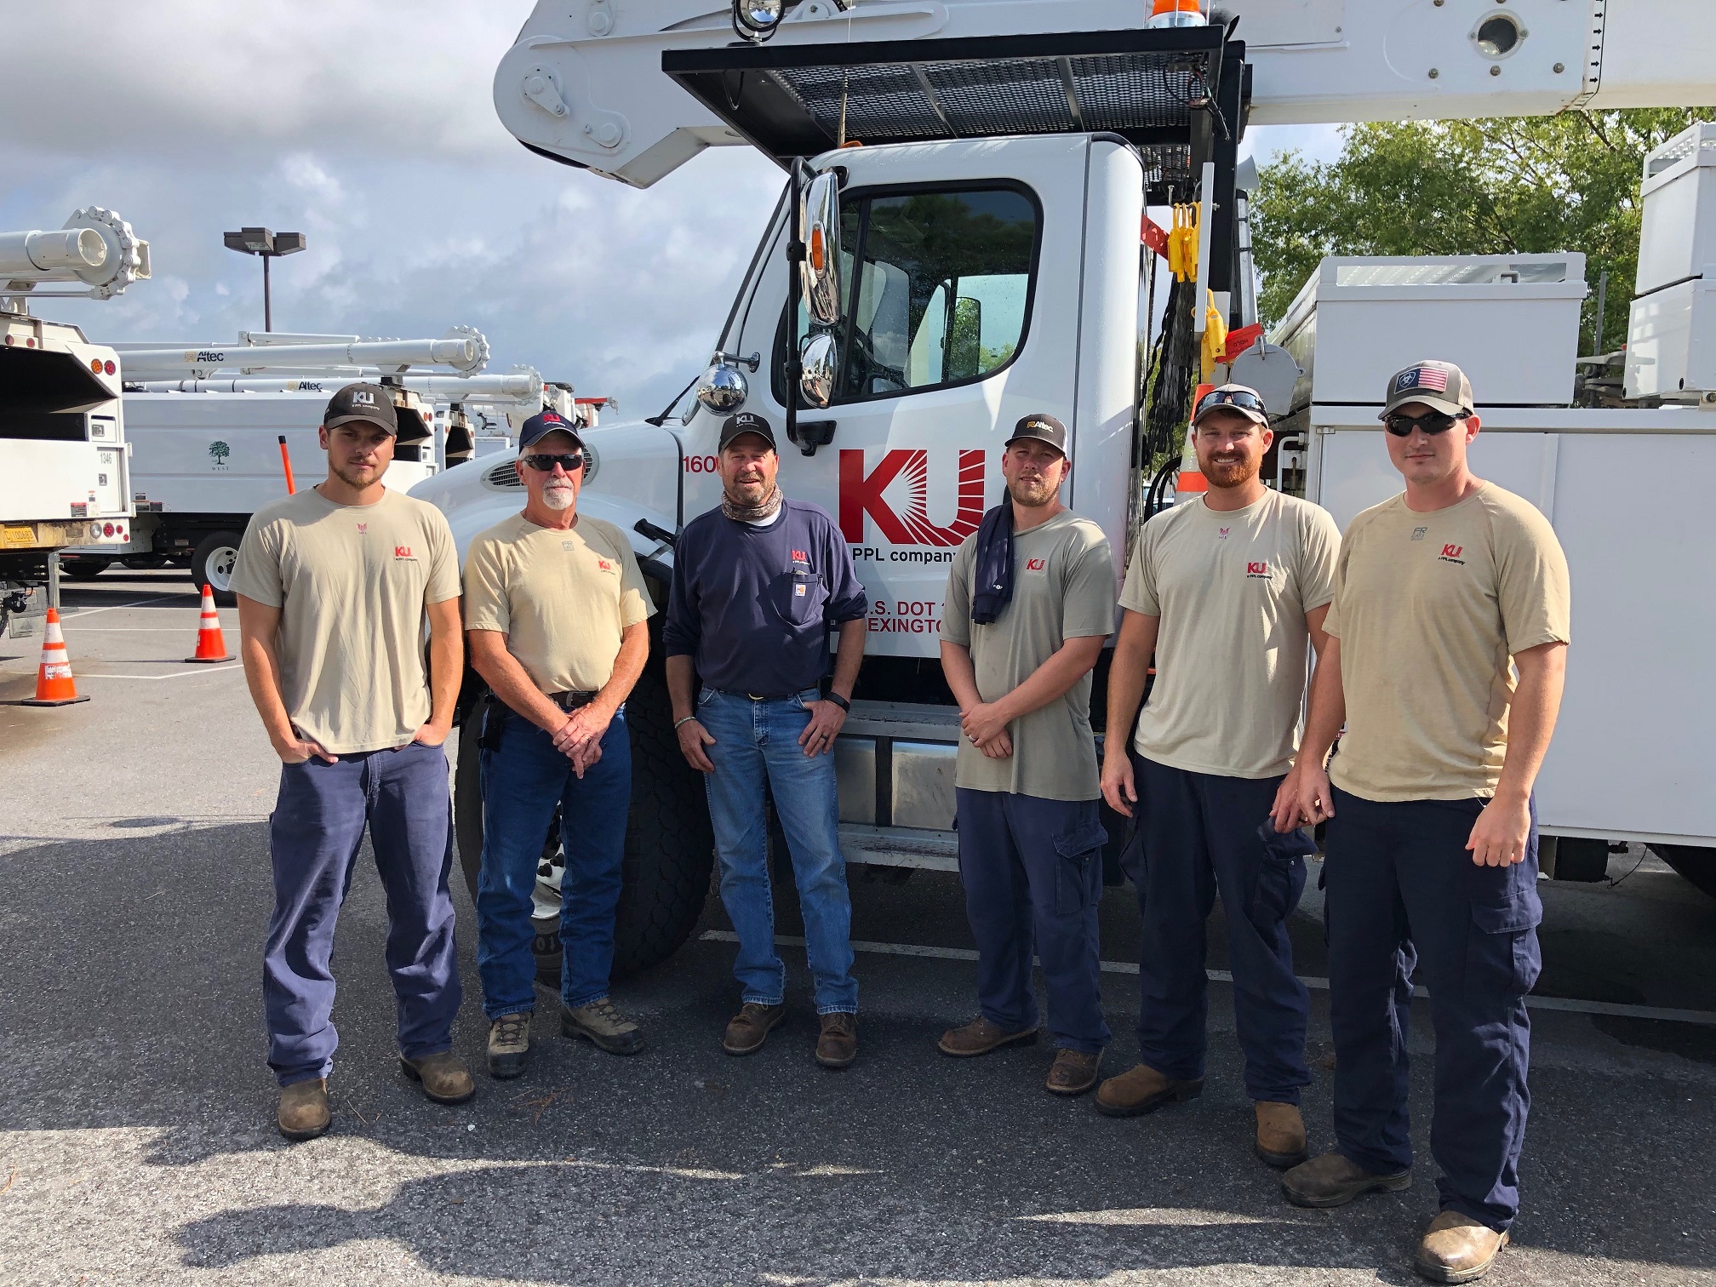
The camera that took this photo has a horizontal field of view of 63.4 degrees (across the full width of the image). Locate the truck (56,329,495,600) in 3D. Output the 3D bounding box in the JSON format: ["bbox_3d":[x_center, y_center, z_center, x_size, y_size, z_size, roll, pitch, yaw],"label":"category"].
[{"bbox_3d":[-9.753,-2.578,20.698,9.000,3.900,2.440,2,6,12],"label":"truck"}]

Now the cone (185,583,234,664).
[{"bbox_3d":[-6.204,-0.195,13.265,0.360,0.710,0.360,2,6,13],"label":"cone"}]

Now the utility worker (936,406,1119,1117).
[{"bbox_3d":[0.477,0.285,3.838,0.500,1.800,0.420,3,6,22],"label":"utility worker"}]

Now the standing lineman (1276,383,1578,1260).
[{"bbox_3d":[1.227,0.338,2.986,0.620,1.860,0.460,4,6,25],"label":"standing lineman"}]

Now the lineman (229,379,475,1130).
[{"bbox_3d":[-1.265,0.279,3.473,0.580,1.820,0.420,0,6,-14],"label":"lineman"}]

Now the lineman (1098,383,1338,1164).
[{"bbox_3d":[0.916,0.291,3.512,0.590,1.850,0.440,3,6,19],"label":"lineman"}]

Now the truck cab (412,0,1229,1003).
[{"bbox_3d":[-0.112,-0.459,5.450,2.970,2.950,2.420,2,6,13],"label":"truck cab"}]

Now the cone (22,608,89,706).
[{"bbox_3d":[-6.148,0.077,10.613,0.360,0.710,0.360,2,6,13],"label":"cone"}]

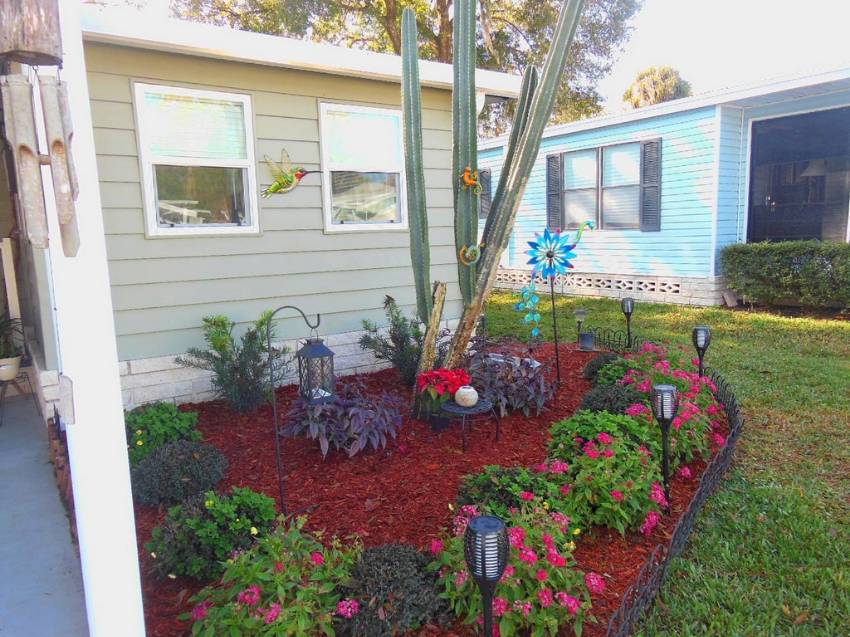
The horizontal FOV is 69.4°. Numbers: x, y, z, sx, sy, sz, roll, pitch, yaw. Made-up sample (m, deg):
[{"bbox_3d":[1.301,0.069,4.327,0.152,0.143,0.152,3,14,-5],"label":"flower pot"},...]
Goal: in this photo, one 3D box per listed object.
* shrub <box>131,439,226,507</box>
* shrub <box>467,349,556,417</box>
[{"bbox_3d":[-1.208,0.728,3.017,0.459,0.254,0.459,-5,8,-23],"label":"shrub"},{"bbox_3d":[0.694,0.469,4.910,0.684,0.434,0.600,-1,8,8],"label":"shrub"}]

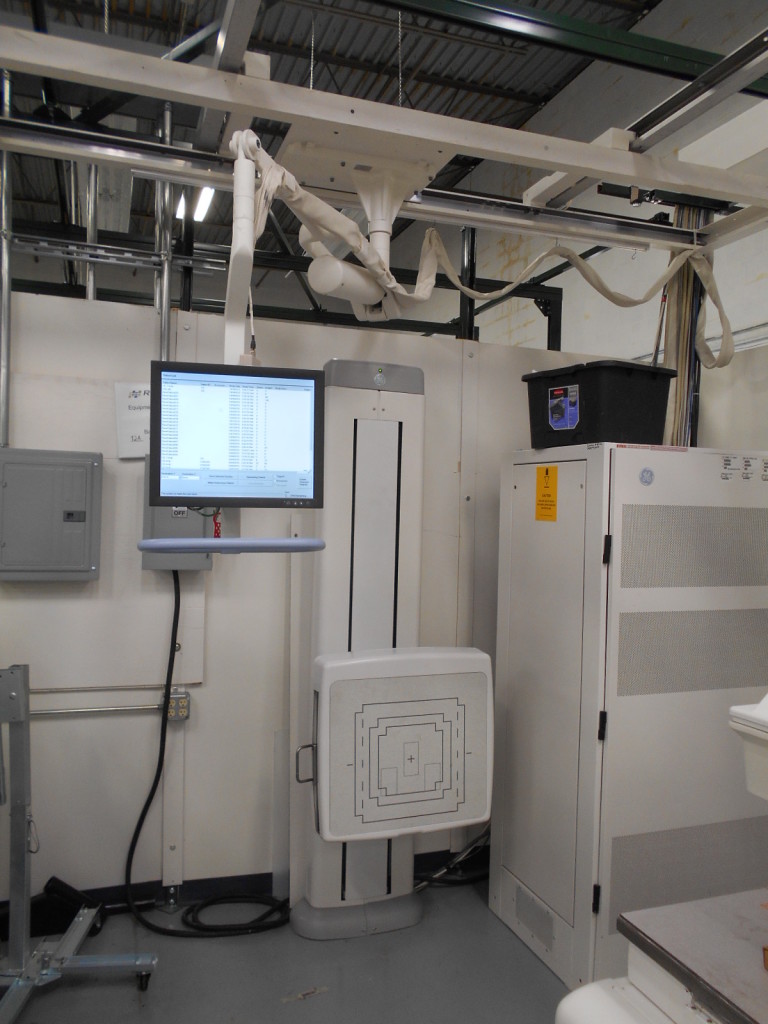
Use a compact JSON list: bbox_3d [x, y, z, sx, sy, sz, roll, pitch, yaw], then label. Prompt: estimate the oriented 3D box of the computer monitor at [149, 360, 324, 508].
[{"bbox_3d":[-0.362,-0.184,1.912,0.423,0.349,0.070,0,1,-16],"label":"computer monitor"}]

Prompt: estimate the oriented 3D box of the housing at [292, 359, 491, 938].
[{"bbox_3d":[-0.036,0.530,2.998,0.700,2.262,0.700,1,0,-19],"label":"housing"}]

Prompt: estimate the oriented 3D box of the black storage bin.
[{"bbox_3d":[0.812,-0.380,2.931,0.385,0.288,0.450,1,0,-32],"label":"black storage bin"}]

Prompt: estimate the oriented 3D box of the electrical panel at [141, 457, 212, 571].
[{"bbox_3d":[-0.819,0.006,3.084,0.265,0.447,0.150,1,0,-16],"label":"electrical panel"}]

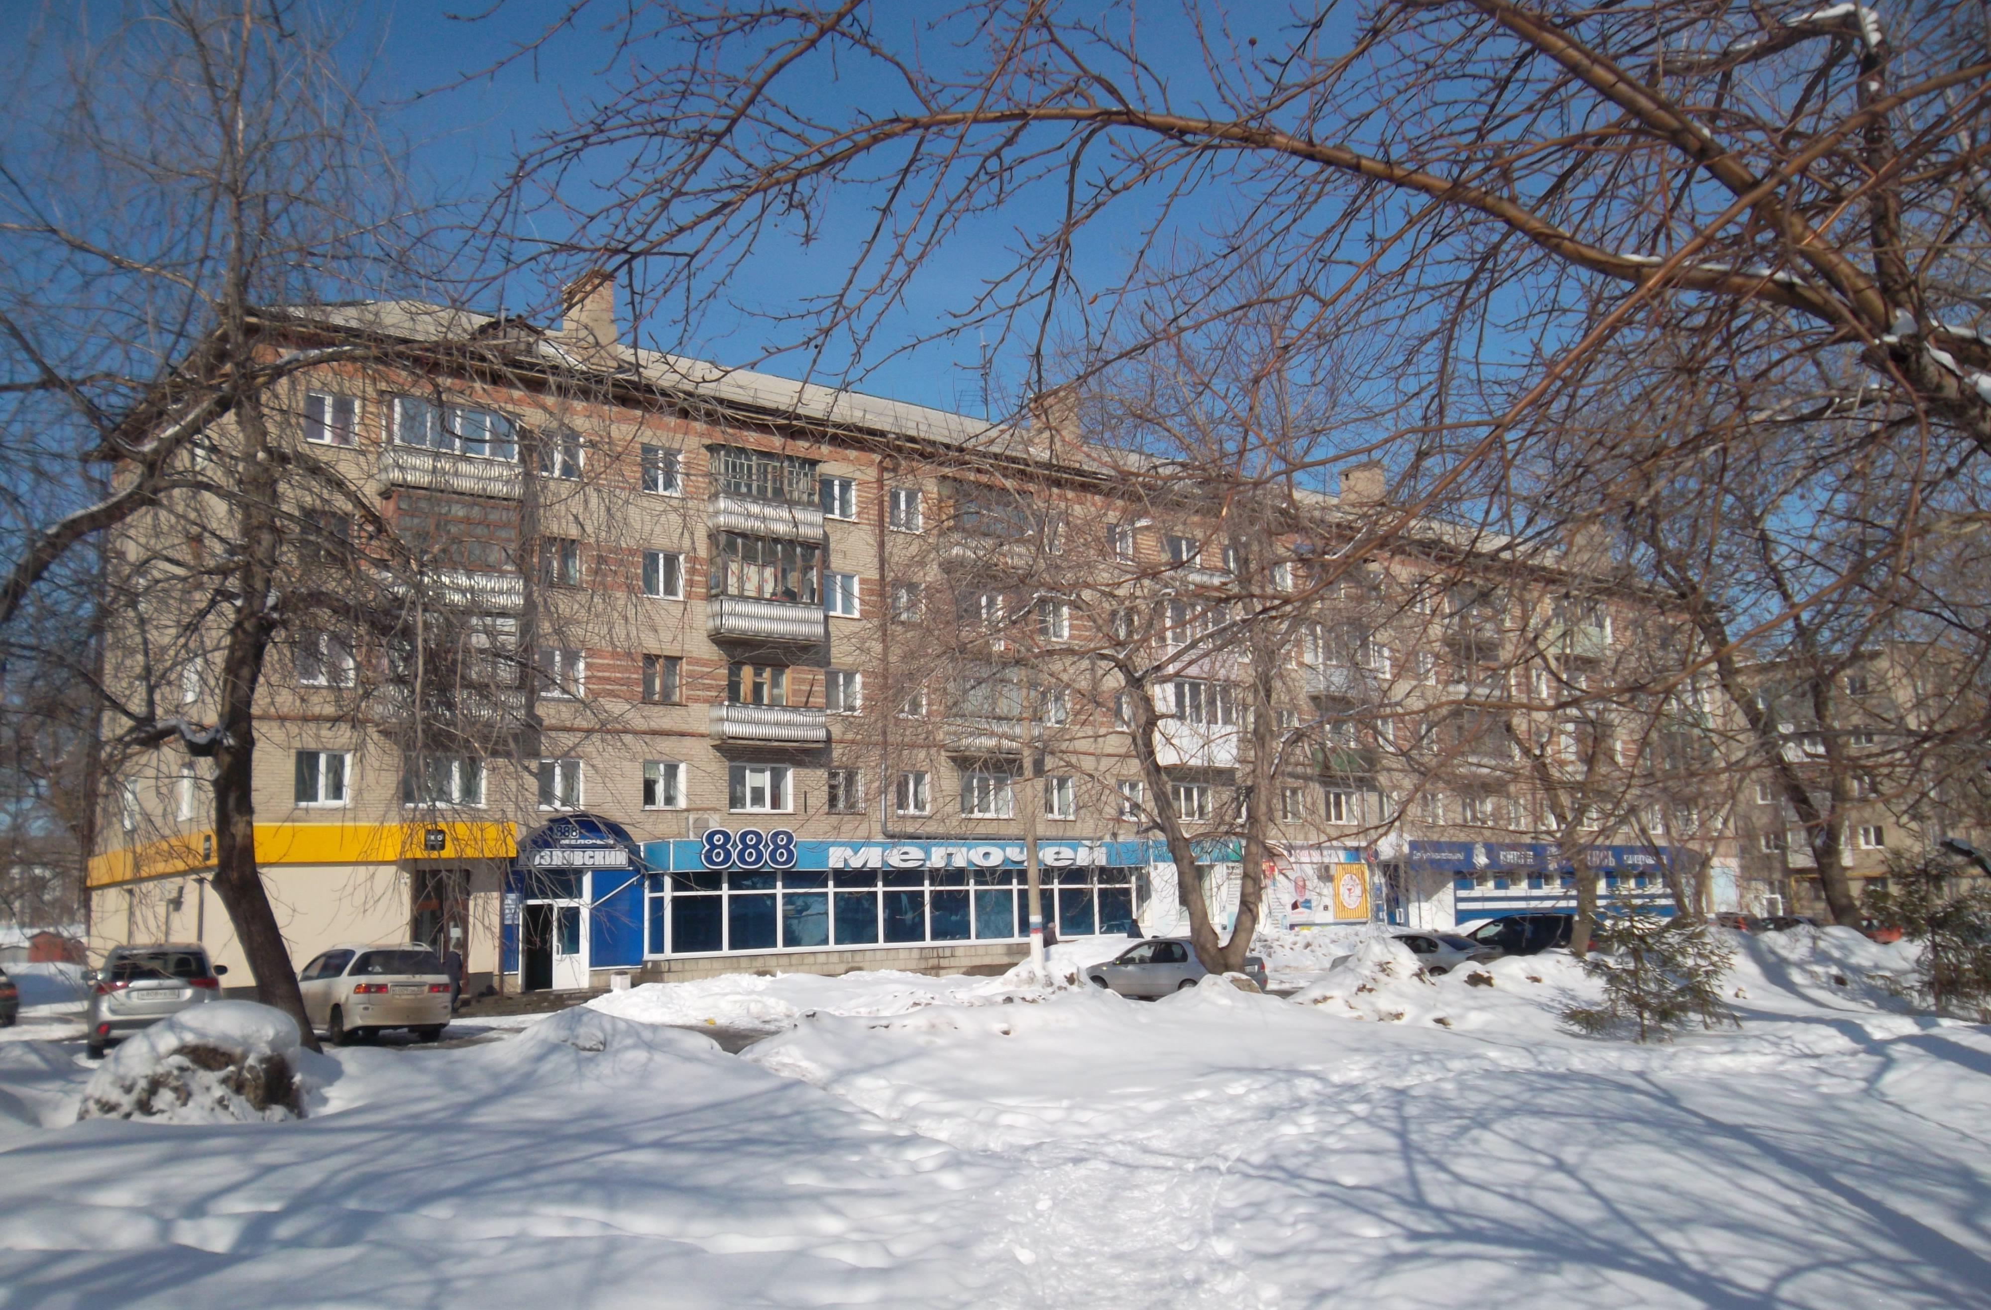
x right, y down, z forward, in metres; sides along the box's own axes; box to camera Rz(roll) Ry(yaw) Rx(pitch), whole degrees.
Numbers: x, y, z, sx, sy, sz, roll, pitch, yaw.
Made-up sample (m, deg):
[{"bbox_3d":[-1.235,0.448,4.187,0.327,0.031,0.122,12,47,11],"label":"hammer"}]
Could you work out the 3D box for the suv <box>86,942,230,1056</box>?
[{"bbox_3d":[-13.219,5.386,24.449,1.810,1.680,4.680,4,-11,-29],"label":"suv"}]

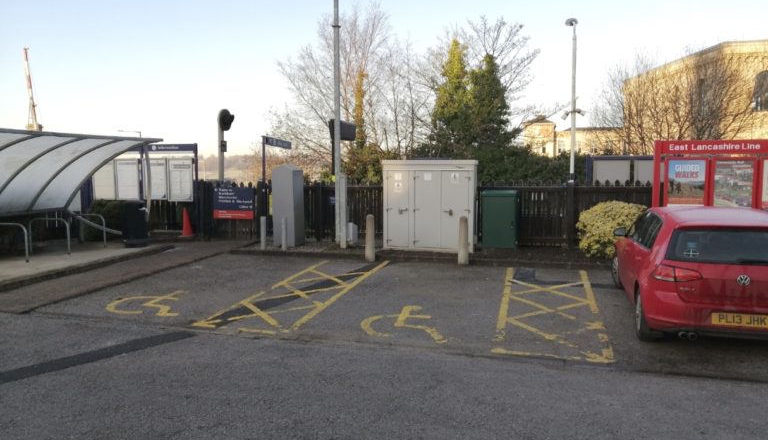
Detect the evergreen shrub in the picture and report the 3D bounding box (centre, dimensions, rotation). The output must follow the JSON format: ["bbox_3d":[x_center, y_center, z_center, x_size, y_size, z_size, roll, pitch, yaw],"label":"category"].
[{"bbox_3d":[4.555,0.146,11.860,1.420,1.086,1.200,1,5,14],"label":"evergreen shrub"}]

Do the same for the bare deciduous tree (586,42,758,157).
[{"bbox_3d":[12.037,-3.824,24.758,6.800,6.712,5.800,2,6,26],"label":"bare deciduous tree"}]

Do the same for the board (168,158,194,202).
[{"bbox_3d":[-5.136,-0.997,15.171,0.670,1.100,0.080,1,5,16],"label":"board"}]

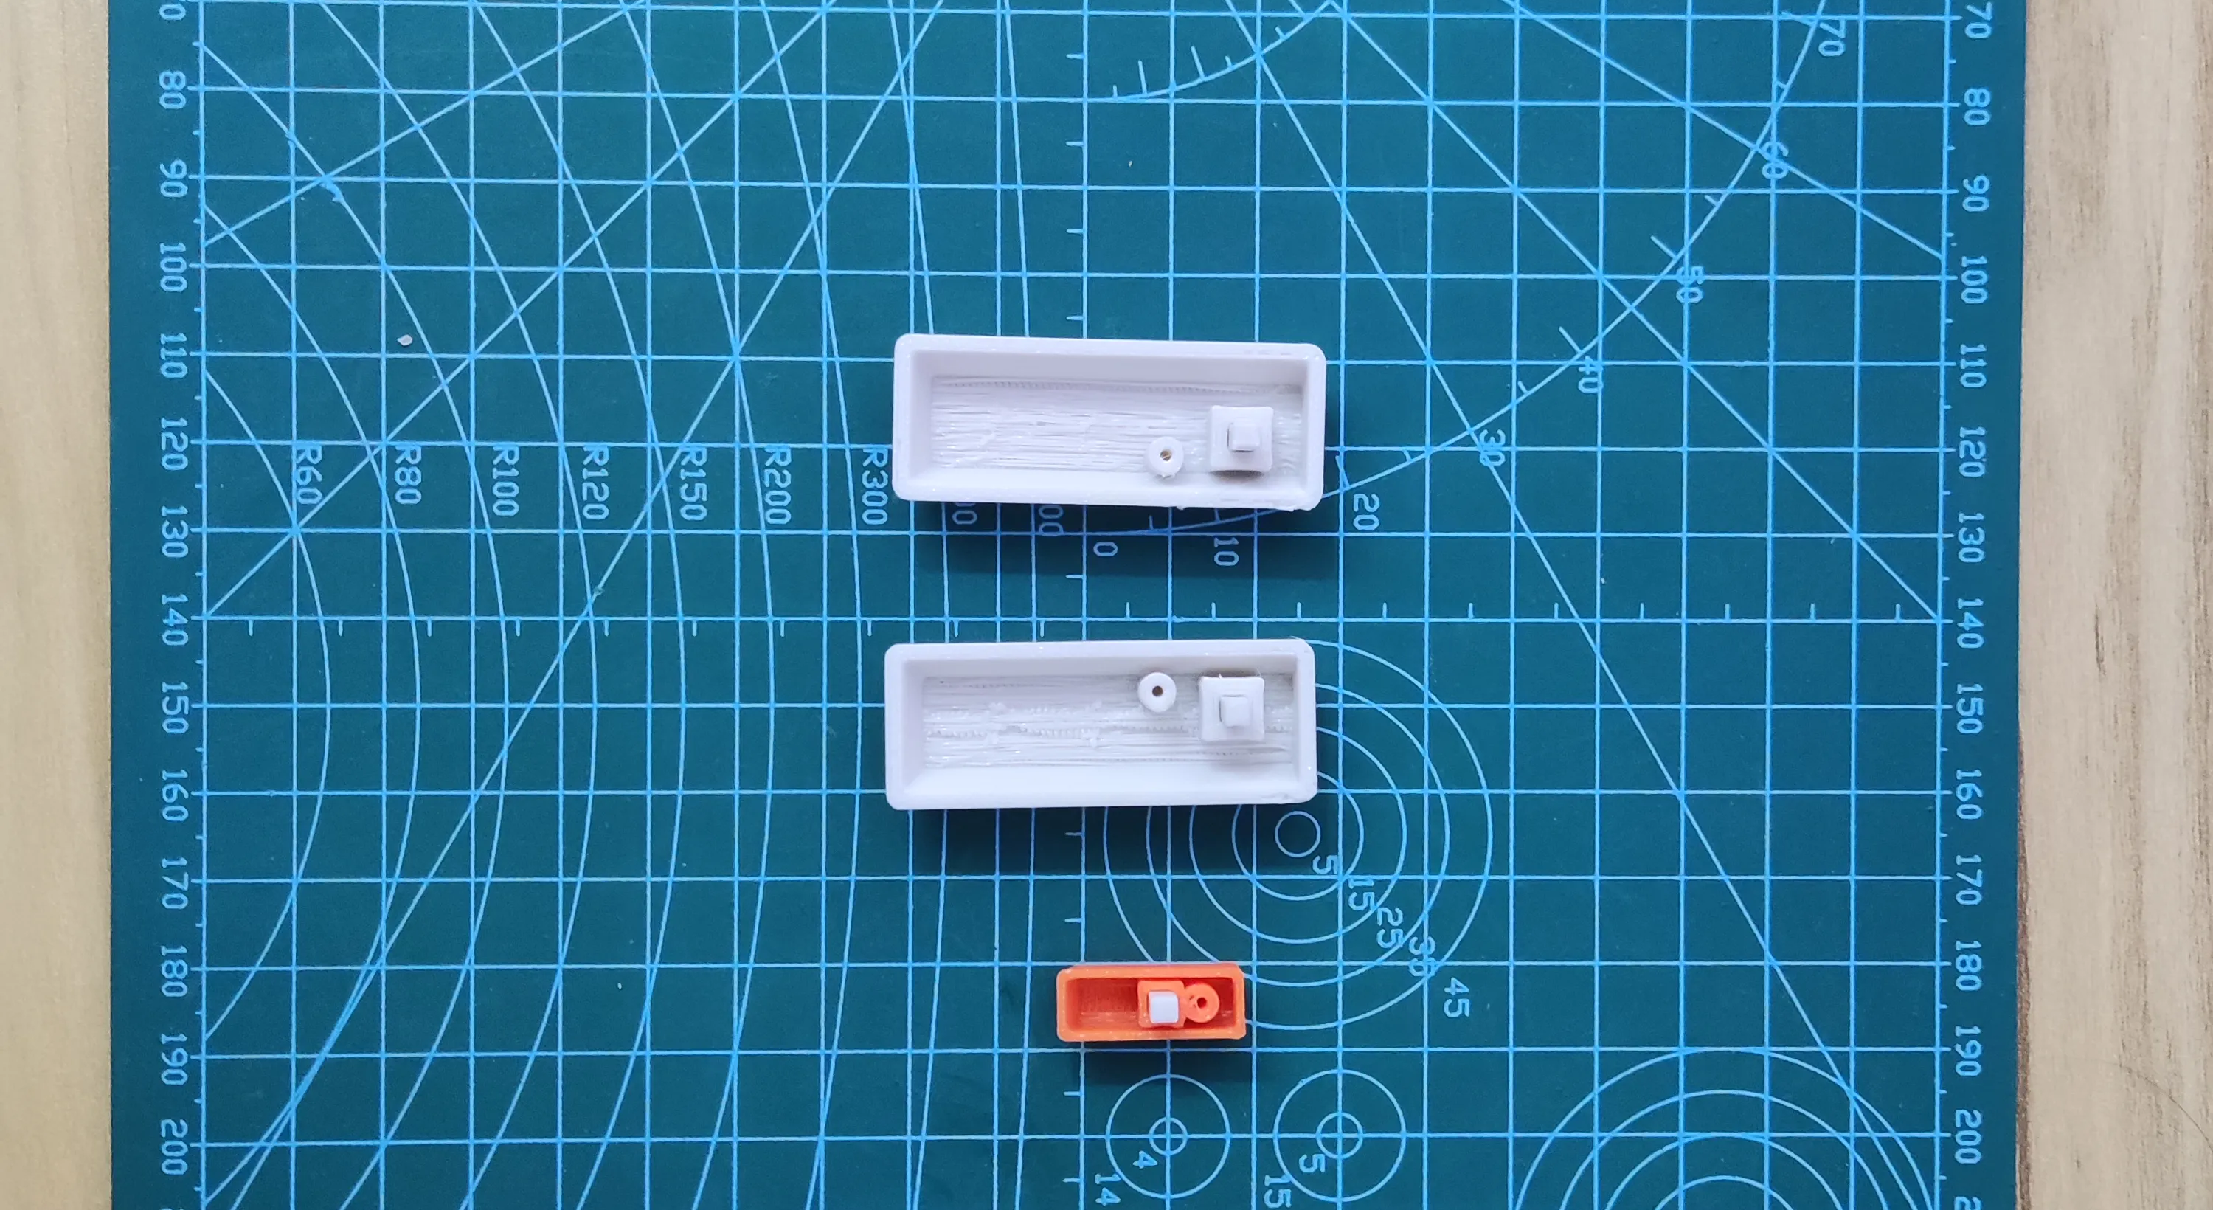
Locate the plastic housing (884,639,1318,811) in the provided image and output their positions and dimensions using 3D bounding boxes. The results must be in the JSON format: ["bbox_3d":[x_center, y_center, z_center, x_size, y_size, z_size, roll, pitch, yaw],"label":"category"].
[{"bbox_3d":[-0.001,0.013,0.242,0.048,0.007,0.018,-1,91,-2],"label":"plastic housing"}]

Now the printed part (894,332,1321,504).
[{"bbox_3d":[0.000,-0.020,0.242,0.048,0.007,0.018,1,91,-2],"label":"printed part"}]

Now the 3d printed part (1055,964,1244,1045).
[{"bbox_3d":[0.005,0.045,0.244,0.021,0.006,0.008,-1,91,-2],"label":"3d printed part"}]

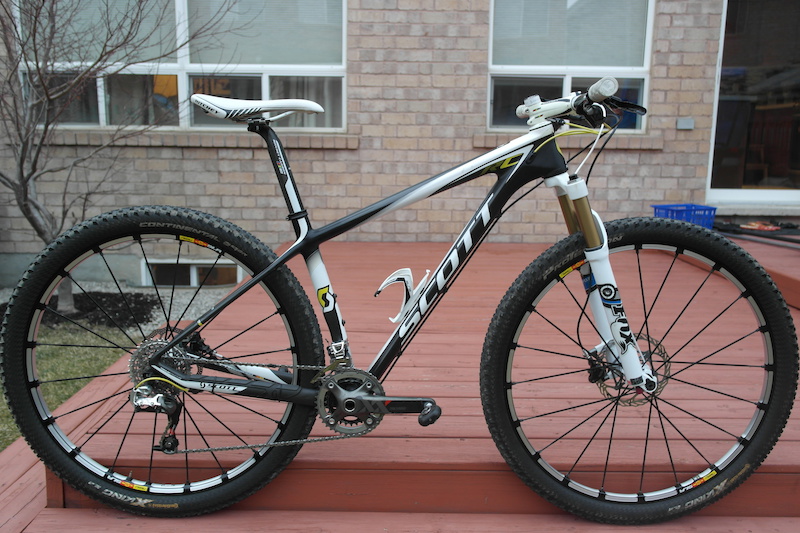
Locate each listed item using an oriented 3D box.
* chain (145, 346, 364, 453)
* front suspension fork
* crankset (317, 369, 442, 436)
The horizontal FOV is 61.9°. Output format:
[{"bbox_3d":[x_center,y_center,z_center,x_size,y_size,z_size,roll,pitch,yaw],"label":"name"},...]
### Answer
[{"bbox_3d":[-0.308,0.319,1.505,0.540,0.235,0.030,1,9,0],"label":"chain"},{"bbox_3d":[0.444,0.035,1.506,0.105,0.514,0.170,-19,9,3],"label":"front suspension fork"},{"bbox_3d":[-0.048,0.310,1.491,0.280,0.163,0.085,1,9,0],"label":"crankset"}]

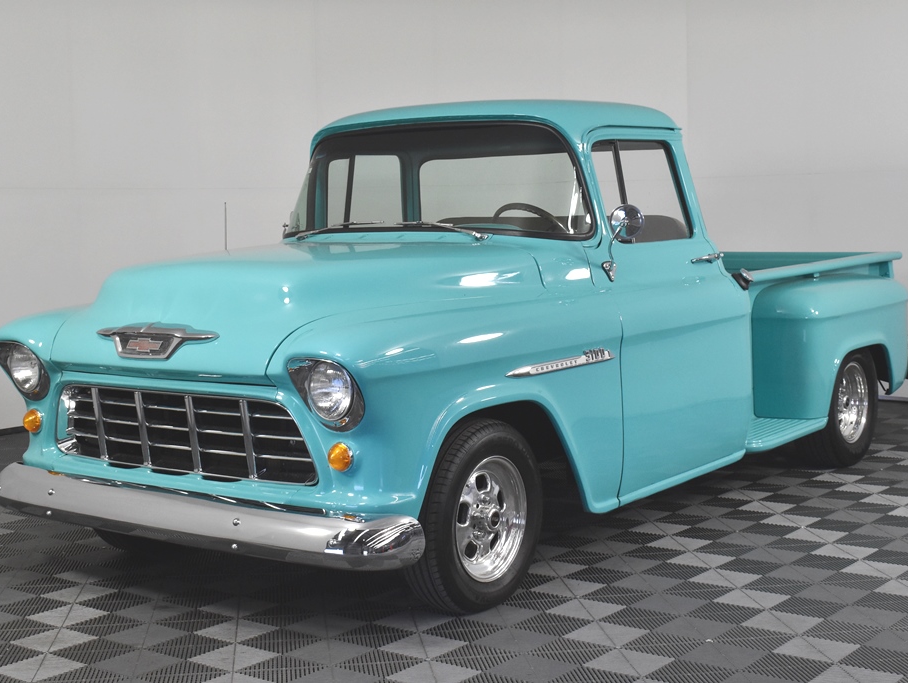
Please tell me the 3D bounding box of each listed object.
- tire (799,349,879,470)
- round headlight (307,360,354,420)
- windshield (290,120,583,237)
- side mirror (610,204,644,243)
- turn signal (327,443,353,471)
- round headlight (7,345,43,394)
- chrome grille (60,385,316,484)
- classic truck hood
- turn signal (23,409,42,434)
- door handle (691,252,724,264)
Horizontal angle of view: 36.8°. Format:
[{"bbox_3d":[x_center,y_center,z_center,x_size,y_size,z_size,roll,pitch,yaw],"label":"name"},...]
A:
[{"bbox_3d":[1.956,0.319,7.019,0.230,0.657,0.657,2,6,39],"label":"tire"},{"bbox_3d":[-0.347,0.144,4.004,0.176,0.176,0.088,2,6,39],"label":"round headlight"},{"bbox_3d":[-0.117,-0.651,5.478,1.450,0.470,0.412,2,6,39],"label":"windshield"},{"bbox_3d":[0.627,-0.426,4.928,0.127,0.127,0.039,0,5,20],"label":"side mirror"},{"bbox_3d":[-0.331,0.340,4.025,0.086,0.086,0.049,2,6,39],"label":"turn signal"},{"bbox_3d":[-1.545,0.098,4.973,0.176,0.176,0.088,2,6,39],"label":"round headlight"},{"bbox_3d":[-0.928,0.297,4.520,1.323,0.274,0.098,2,6,39],"label":"chrome grille"},{"bbox_3d":[-0.595,-0.133,4.911,1.352,0.446,1.323,2,6,39],"label":"classic truck hood"},{"bbox_3d":[-1.538,0.294,5.000,0.086,0.086,0.049,2,6,39],"label":"turn signal"},{"bbox_3d":[1.047,-0.344,5.661,0.064,0.044,0.196,2,6,39],"label":"door handle"}]

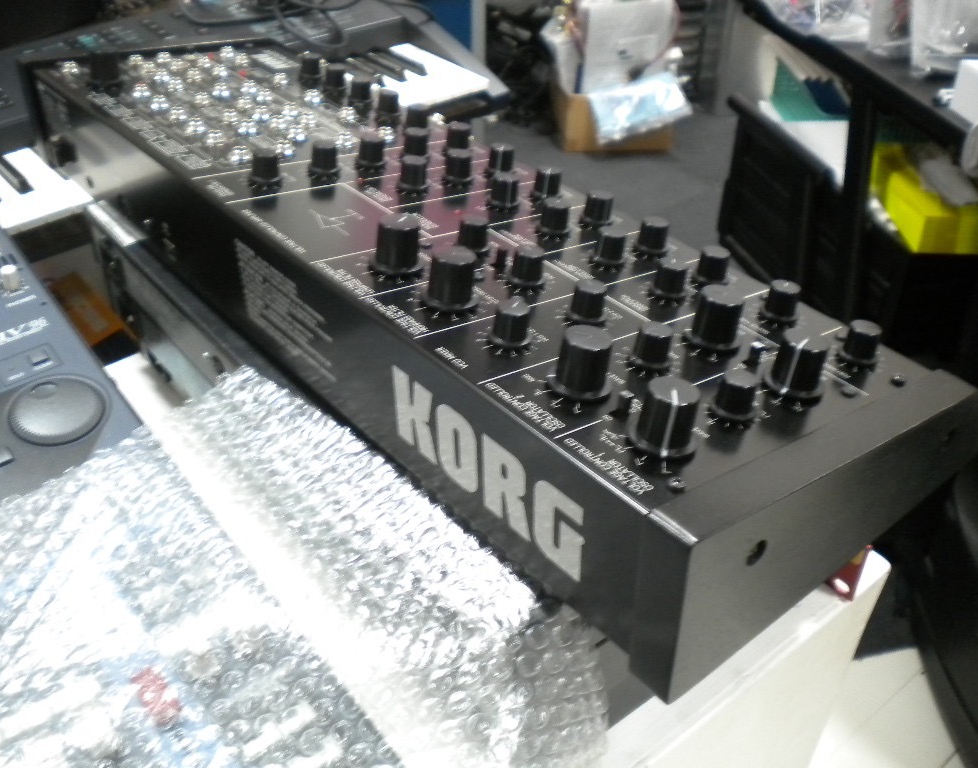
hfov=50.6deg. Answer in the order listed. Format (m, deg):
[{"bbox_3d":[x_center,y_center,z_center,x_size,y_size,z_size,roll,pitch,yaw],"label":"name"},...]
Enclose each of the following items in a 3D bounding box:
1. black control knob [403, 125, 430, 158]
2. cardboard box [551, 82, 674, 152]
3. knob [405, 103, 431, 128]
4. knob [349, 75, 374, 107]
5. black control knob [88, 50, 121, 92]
[{"bbox_3d":[-0.039,-0.130,0.560,0.017,0.013,0.017,0,31,-11],"label":"black control knob"},{"bbox_3d":[0.340,-0.767,2.860,0.285,0.168,0.230,-3,35,-3],"label":"cardboard box"},{"bbox_3d":[-0.045,-0.164,0.640,0.017,0.015,0.017,1,31,-12],"label":"knob"},{"bbox_3d":[-0.084,-0.192,0.678,0.017,0.015,0.017,1,31,-12],"label":"knob"},{"bbox_3d":[-0.225,-0.184,0.607,0.023,0.019,0.023,0,31,-11],"label":"black control knob"}]

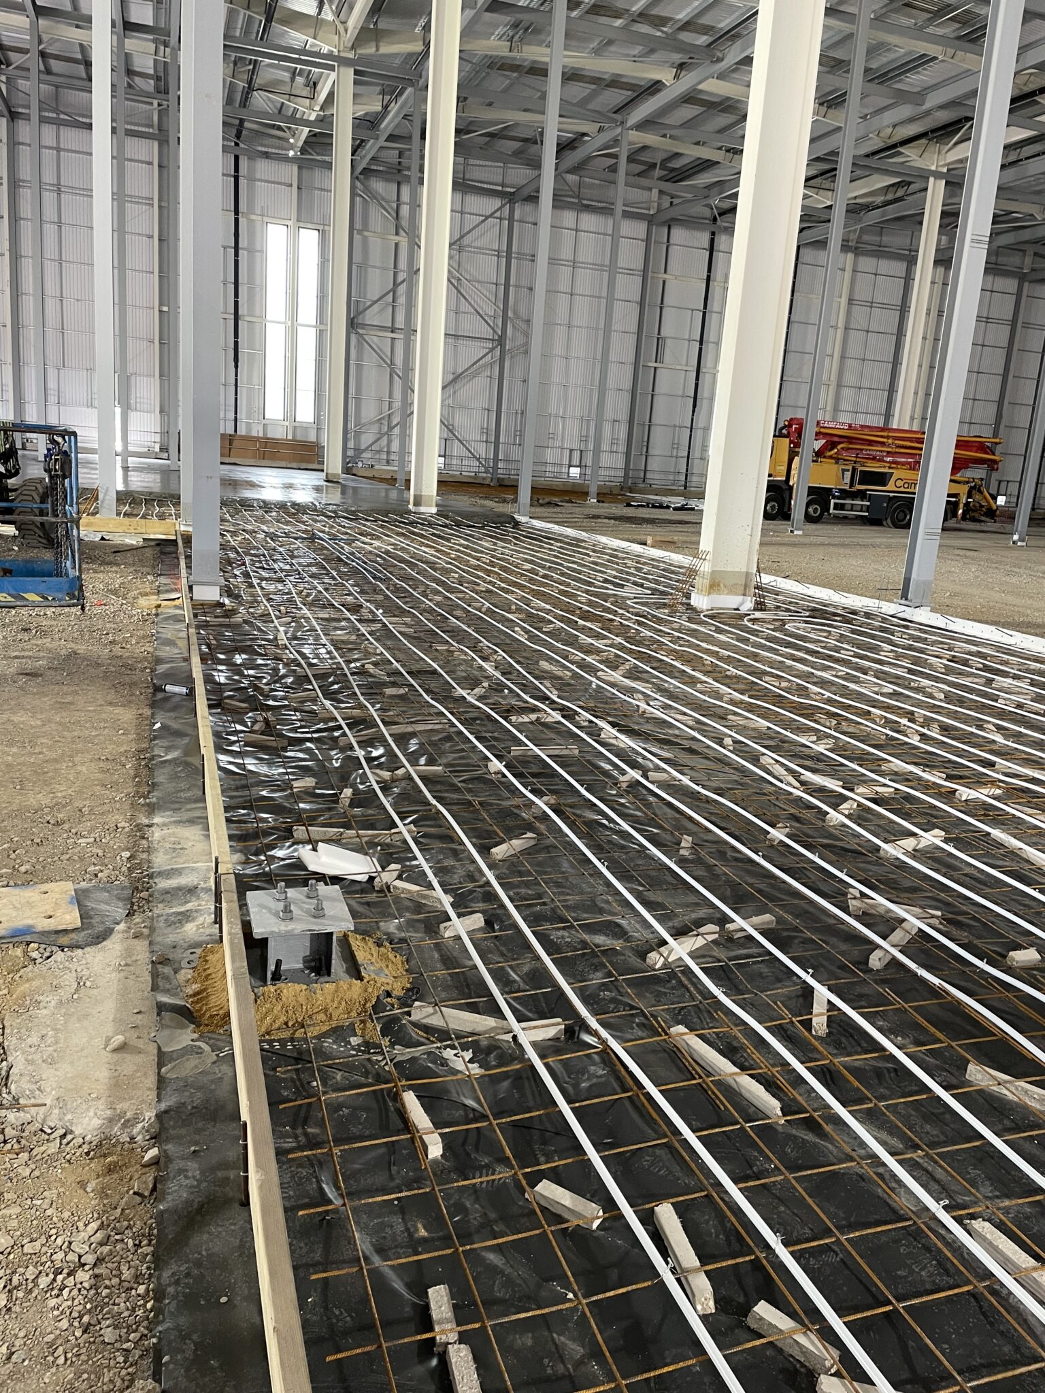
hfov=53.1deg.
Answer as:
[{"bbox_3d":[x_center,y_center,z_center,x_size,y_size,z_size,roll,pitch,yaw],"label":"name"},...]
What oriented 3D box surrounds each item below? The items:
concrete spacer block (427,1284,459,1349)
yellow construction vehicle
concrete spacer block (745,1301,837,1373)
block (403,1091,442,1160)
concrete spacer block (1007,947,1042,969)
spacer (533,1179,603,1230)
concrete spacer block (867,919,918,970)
[{"bbox_3d":[-0.159,1.234,2.075,0.041,0.031,0.135,0,13,-13],"label":"concrete spacer block"},{"bbox_3d":[13.913,-8.998,42.422,11.600,3.920,2.550,1,13,-11],"label":"yellow construction vehicle"},{"bbox_3d":[0.534,1.261,2.058,0.040,0.036,0.172,-9,18,-44],"label":"concrete spacer block"},{"bbox_3d":[-0.259,1.087,2.665,0.037,0.036,0.232,-2,14,-23],"label":"block"},{"bbox_3d":[1.778,0.928,3.704,0.098,0.034,0.040,1,13,-8],"label":"concrete spacer block"},{"bbox_3d":[0.100,1.165,2.407,0.168,0.033,0.043,11,15,32],"label":"spacer"},{"bbox_3d":[1.339,0.893,3.771,0.041,0.037,0.370,13,16,36],"label":"concrete spacer block"}]

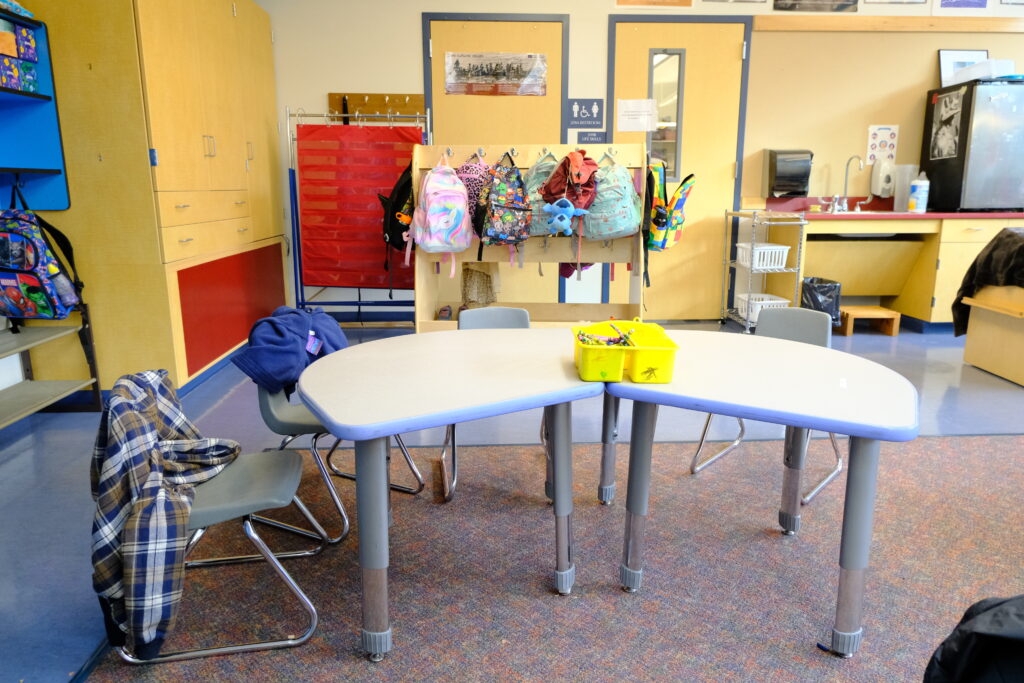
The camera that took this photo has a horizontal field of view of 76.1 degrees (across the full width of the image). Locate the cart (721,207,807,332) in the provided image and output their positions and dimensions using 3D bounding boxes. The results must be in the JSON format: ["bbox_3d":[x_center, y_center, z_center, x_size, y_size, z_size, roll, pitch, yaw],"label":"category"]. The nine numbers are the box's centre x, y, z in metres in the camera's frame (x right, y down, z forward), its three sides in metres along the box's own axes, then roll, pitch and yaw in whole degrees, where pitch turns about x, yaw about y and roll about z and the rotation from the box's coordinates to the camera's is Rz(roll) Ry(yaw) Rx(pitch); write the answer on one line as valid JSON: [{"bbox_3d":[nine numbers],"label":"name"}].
[{"bbox_3d":[1.773,-0.505,4.690,0.360,0.830,0.460,-2,13,-6],"label":"cart"}]

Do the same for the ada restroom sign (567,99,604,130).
[{"bbox_3d":[0.528,-1.626,4.679,0.259,0.199,0.010,-1,13,-3],"label":"ada restroom sign"}]

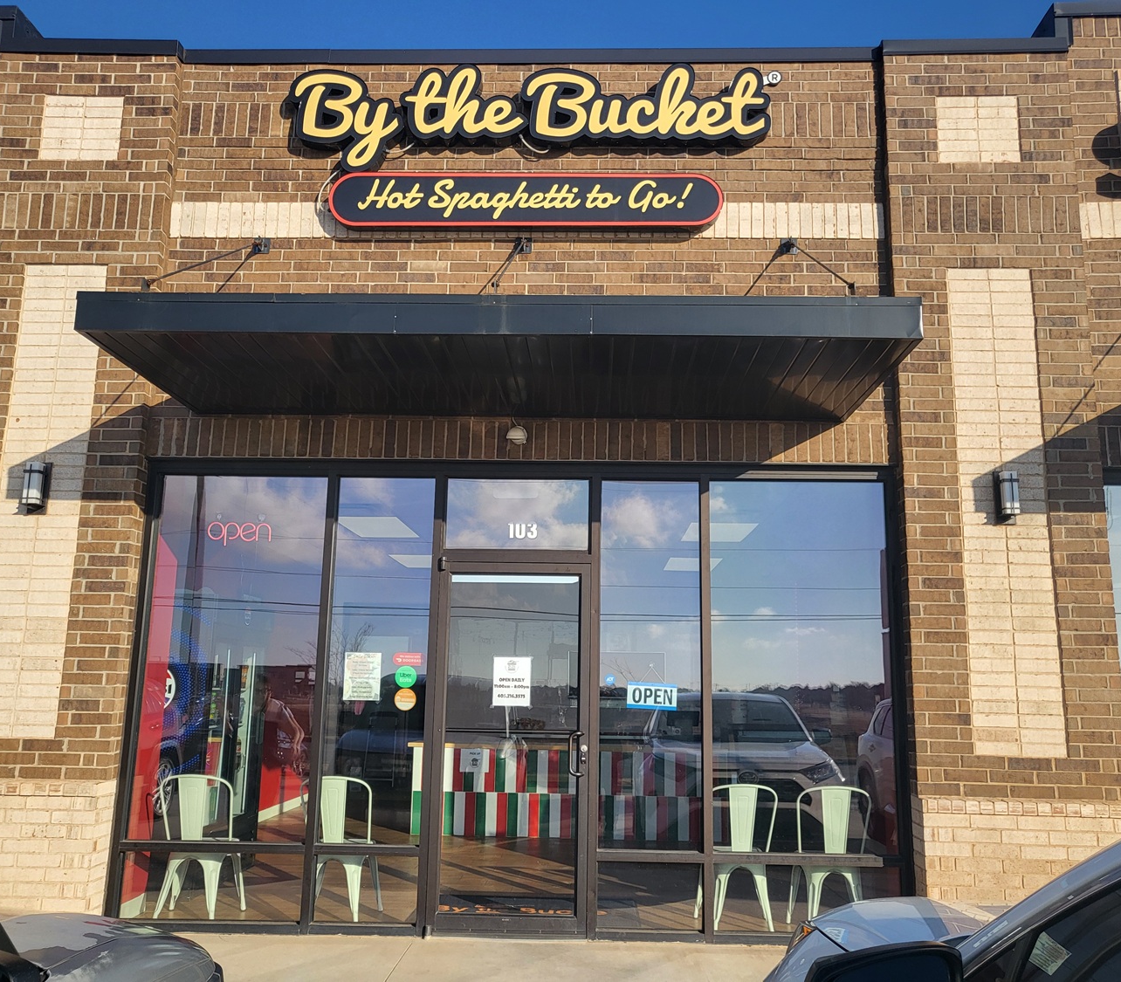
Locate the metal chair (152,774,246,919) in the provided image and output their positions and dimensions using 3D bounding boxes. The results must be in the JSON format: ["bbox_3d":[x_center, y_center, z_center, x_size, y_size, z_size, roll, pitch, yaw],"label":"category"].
[{"bbox_3d":[-2.197,2.170,6.045,0.450,0.850,0.460,1,-11,0],"label":"metal chair"}]

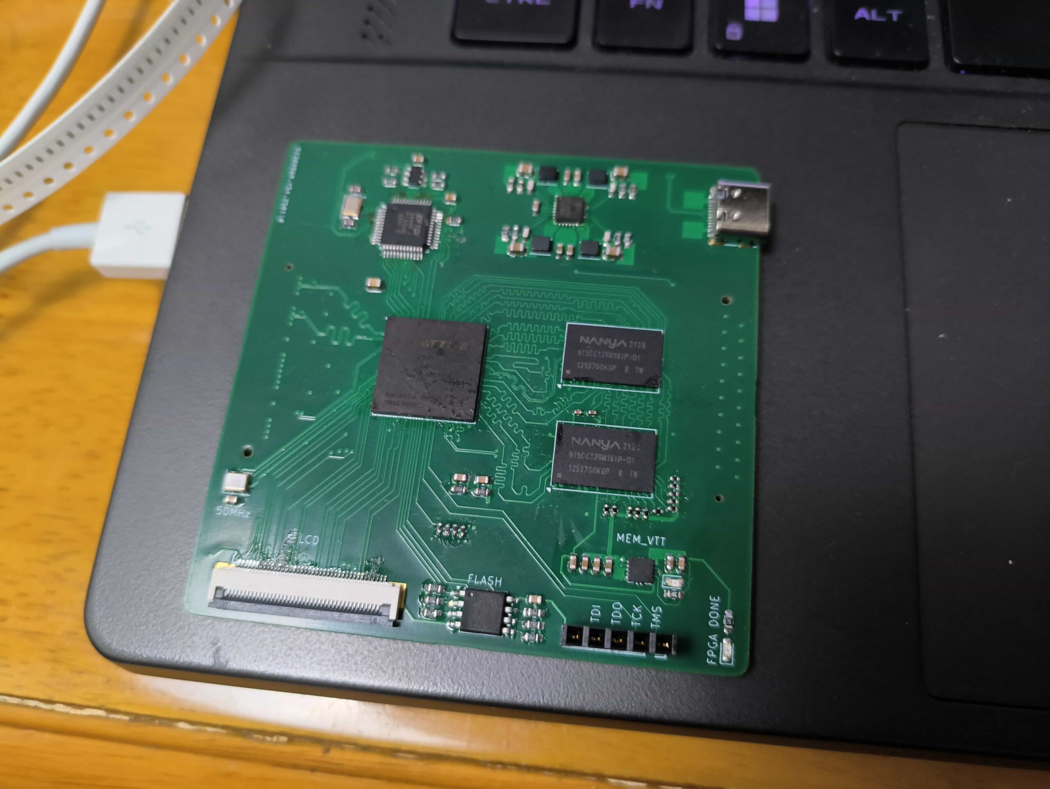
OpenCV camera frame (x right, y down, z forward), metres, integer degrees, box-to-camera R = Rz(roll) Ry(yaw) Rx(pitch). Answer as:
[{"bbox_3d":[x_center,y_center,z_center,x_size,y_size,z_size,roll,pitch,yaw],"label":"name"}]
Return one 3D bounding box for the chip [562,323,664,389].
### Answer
[{"bbox_3d":[0.012,-0.005,0.095,0.013,0.001,0.008,5,74,5],"label":"chip"}]

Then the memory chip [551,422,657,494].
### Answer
[{"bbox_3d":[0.010,0.008,0.091,0.013,0.001,0.008,5,74,5],"label":"memory chip"}]

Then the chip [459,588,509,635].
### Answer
[{"bbox_3d":[-0.005,0.027,0.086,0.005,0.002,0.005,5,74,5],"label":"chip"}]

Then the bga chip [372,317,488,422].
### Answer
[{"bbox_3d":[-0.013,-0.004,0.096,0.014,0.001,0.014,5,74,5],"label":"bga chip"}]

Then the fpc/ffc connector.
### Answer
[{"bbox_3d":[-0.028,0.025,0.088,0.025,0.002,0.006,5,74,5],"label":"fpc/ffc connector"}]

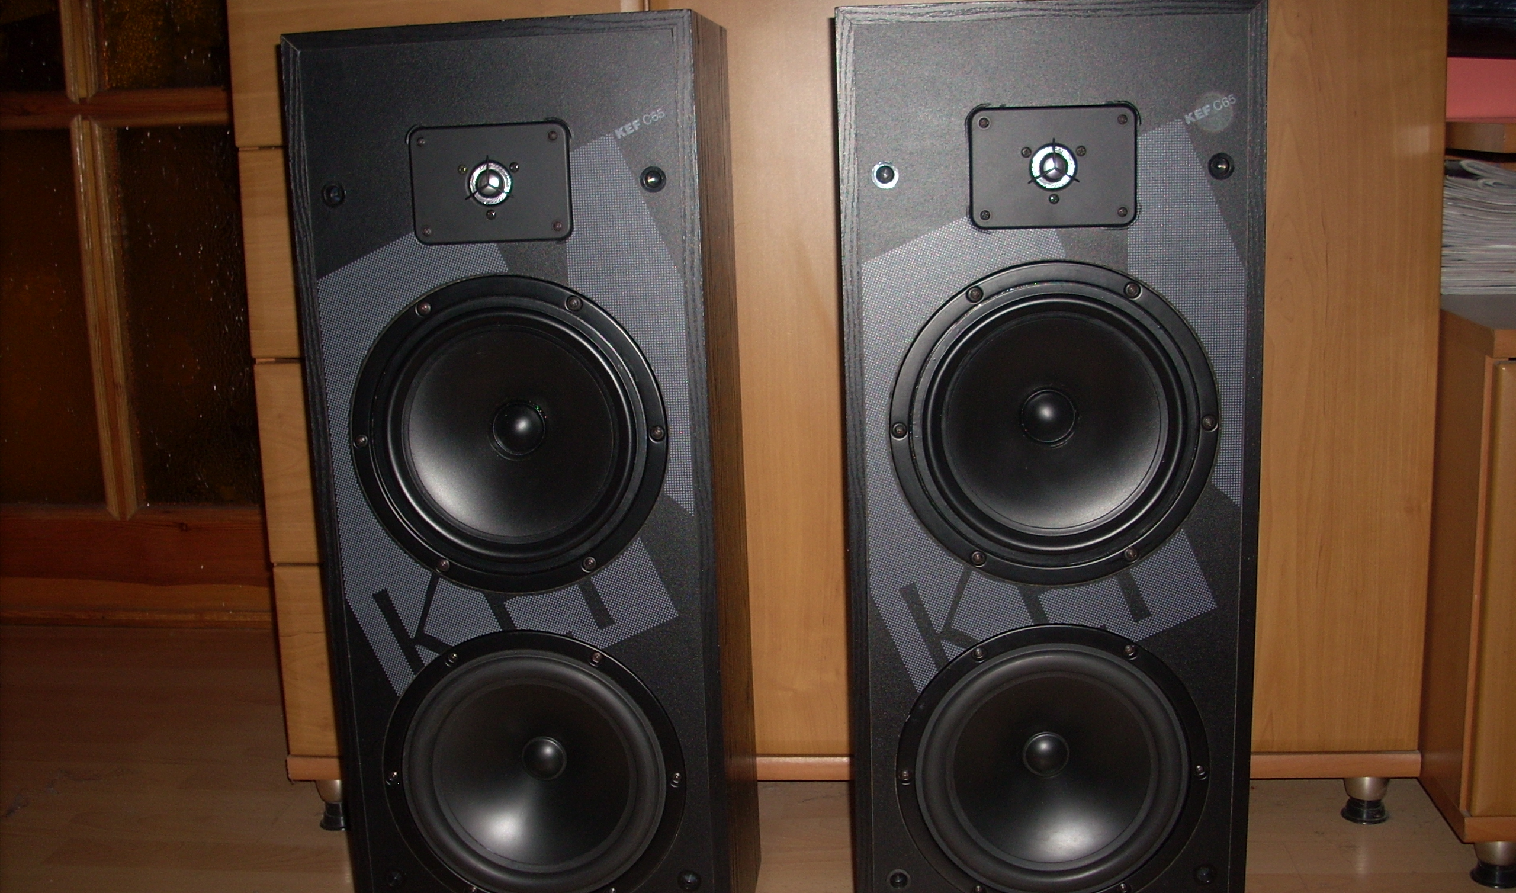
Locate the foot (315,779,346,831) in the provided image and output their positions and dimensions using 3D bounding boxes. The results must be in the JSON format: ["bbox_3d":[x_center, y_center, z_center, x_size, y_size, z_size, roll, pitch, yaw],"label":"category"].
[{"bbox_3d":[-0.405,0.336,1.539,0.044,0.055,0.044,-1,11,4],"label":"foot"}]

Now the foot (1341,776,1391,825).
[{"bbox_3d":[0.563,0.315,1.465,0.044,0.055,0.044,-1,11,4],"label":"foot"}]

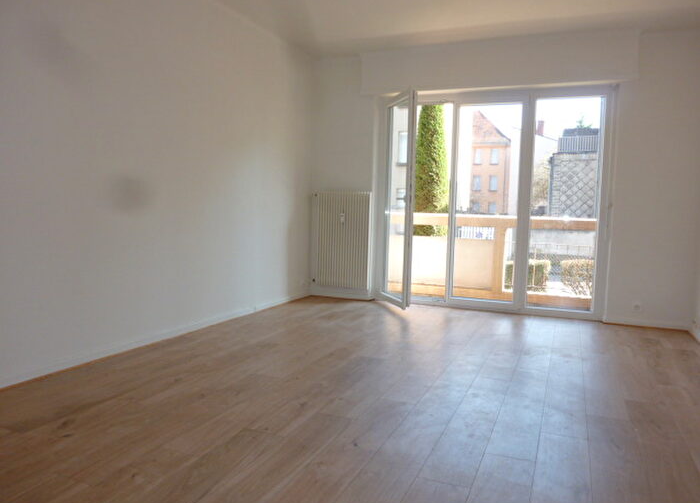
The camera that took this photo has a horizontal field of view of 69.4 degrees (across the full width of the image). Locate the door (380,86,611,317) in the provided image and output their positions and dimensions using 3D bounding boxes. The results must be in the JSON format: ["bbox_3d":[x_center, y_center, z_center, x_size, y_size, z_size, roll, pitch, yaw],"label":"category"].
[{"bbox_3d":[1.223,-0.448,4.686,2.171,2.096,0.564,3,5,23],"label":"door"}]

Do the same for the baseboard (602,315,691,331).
[{"bbox_3d":[2.537,0.621,4.346,0.632,0.069,0.017,3,5,23],"label":"baseboard"}]

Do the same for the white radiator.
[{"bbox_3d":[-0.087,-0.117,5.378,0.653,0.996,0.103,3,5,23],"label":"white radiator"}]

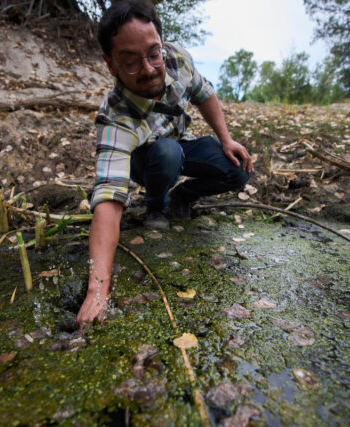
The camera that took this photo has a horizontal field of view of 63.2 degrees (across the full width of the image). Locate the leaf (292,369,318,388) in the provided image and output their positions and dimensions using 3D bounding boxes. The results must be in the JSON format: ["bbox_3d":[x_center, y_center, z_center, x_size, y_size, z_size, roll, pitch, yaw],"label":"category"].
[{"bbox_3d":[0.269,0.340,0.585,0.033,0.012,0.052,-2,12,-8],"label":"leaf"}]

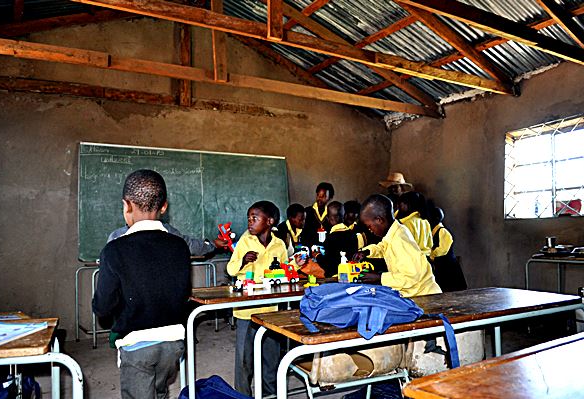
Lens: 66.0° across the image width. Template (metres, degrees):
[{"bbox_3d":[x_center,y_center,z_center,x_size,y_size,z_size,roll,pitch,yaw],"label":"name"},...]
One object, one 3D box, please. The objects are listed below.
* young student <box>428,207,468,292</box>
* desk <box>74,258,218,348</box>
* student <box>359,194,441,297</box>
[{"bbox_3d":[1.333,0.702,3.860,0.360,1.286,0.380,-1,-4,6],"label":"young student"},{"bbox_3d":[-1.520,1.075,4.843,1.260,0.750,0.480,2,-5,-35],"label":"desk"},{"bbox_3d":[0.662,0.624,2.794,0.540,1.315,0.400,-1,-4,9],"label":"student"}]

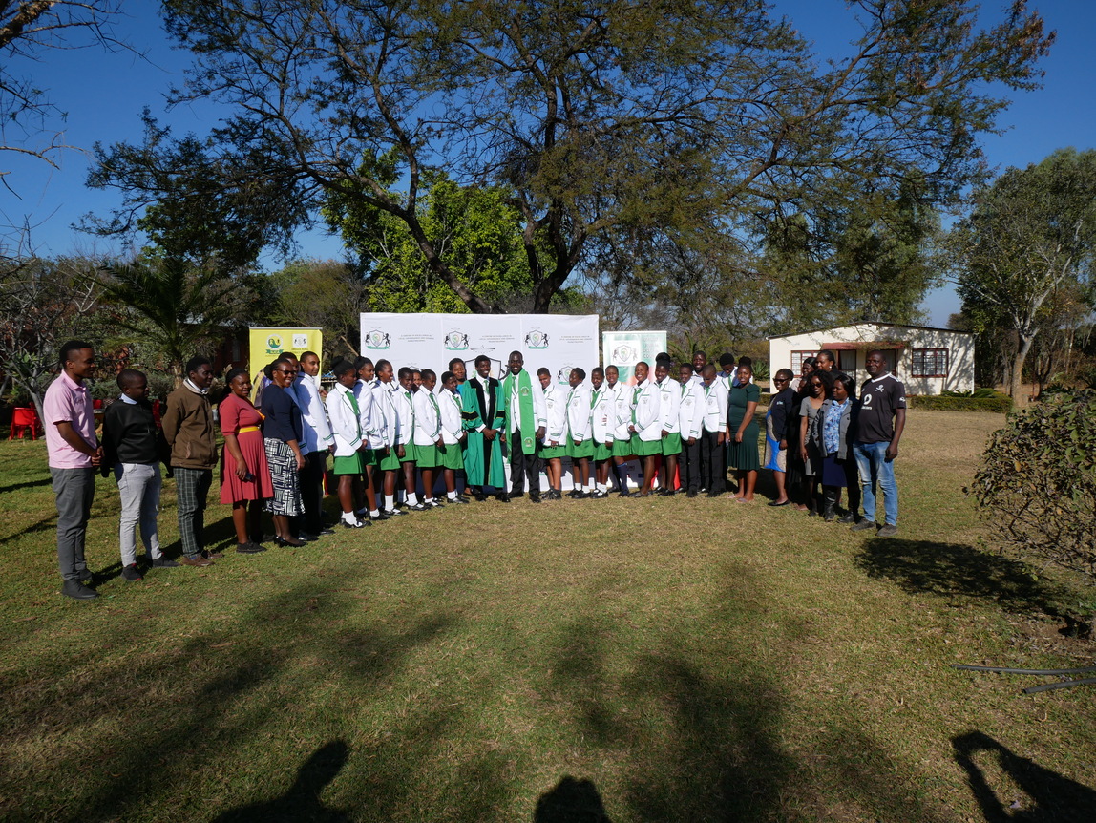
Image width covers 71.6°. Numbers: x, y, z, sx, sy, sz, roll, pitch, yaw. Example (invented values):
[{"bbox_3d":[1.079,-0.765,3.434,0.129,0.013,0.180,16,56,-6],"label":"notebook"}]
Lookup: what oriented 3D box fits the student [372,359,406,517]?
[{"bbox_3d":[-1.710,0.275,8.095,0.330,1.654,0.430,2,4,28],"label":"student"}]

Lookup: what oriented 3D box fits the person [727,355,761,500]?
[{"bbox_3d":[2.324,0.211,9.022,0.480,1.699,0.340,2,4,33],"label":"person"}]

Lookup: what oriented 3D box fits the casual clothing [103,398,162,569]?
[{"bbox_3d":[-3.213,0.528,5.872,0.340,1.300,0.500,1,4,16],"label":"casual clothing"}]

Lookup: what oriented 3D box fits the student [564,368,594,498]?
[{"bbox_3d":[0.379,0.257,9.367,0.420,1.593,0.320,3,4,42],"label":"student"}]

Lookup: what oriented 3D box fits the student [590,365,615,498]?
[{"bbox_3d":[0.653,0.254,9.392,0.420,1.591,0.320,2,4,33],"label":"student"}]

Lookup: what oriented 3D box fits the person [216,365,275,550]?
[{"bbox_3d":[-2.673,0.416,6.659,0.370,1.573,0.450,0,4,13],"label":"person"}]

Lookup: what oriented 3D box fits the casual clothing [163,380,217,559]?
[{"bbox_3d":[-2.917,0.485,6.160,0.360,1.471,0.490,1,3,12],"label":"casual clothing"}]

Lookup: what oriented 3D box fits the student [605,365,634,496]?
[{"bbox_3d":[0.894,0.229,9.564,0.440,1.620,0.340,2,4,35],"label":"student"}]

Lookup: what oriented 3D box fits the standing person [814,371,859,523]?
[{"bbox_3d":[2.976,0.370,7.779,0.520,1.511,0.360,2,4,33],"label":"standing person"}]

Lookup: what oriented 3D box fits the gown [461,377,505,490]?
[{"bbox_3d":[-0.771,0.249,8.967,0.540,1.318,0.380,-1,4,-15],"label":"gown"}]

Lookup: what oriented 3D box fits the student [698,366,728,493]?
[{"bbox_3d":[2.047,0.221,9.350,0.440,1.602,0.300,2,4,36],"label":"student"}]

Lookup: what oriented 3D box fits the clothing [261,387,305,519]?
[{"bbox_3d":[-2.366,0.356,6.768,0.370,1.161,0.440,1,3,14],"label":"clothing"}]

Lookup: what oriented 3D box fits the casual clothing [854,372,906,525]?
[{"bbox_3d":[3.104,0.358,7.097,0.340,1.419,0.500,-3,4,-29],"label":"casual clothing"}]

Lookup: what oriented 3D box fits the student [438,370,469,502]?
[{"bbox_3d":[-1.149,0.298,9.113,0.440,1.556,0.340,-3,4,-42],"label":"student"}]

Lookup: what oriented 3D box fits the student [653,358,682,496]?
[{"bbox_3d":[1.460,0.156,9.255,0.320,1.691,0.430,-3,5,-39],"label":"student"}]

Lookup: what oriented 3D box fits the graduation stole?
[{"bbox_3d":[-0.344,0.024,8.929,0.380,1.067,0.270,1,4,24],"label":"graduation stole"}]

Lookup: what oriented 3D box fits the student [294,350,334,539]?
[{"bbox_3d":[-2.199,0.291,7.141,0.330,1.715,0.460,1,3,20],"label":"student"}]

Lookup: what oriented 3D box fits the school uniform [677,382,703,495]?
[{"bbox_3d":[1.726,0.292,9.117,0.300,1.373,0.420,-3,5,-37],"label":"school uniform"}]

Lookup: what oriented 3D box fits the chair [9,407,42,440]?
[{"bbox_3d":[-11.684,0.244,16.966,0.580,0.730,0.560,-1,4,-12],"label":"chair"}]

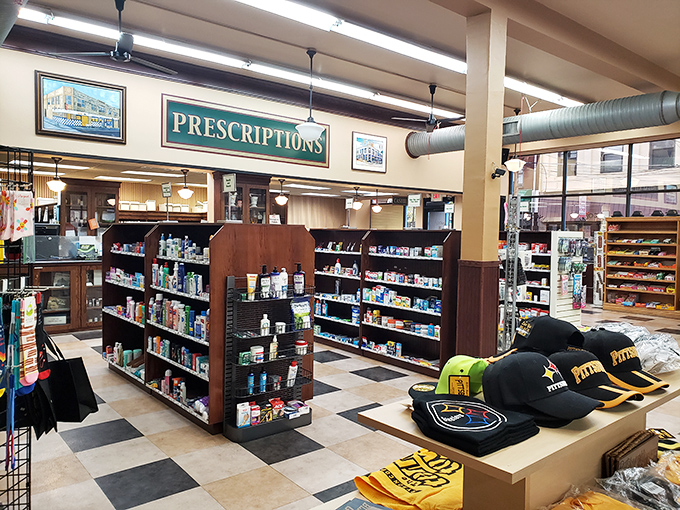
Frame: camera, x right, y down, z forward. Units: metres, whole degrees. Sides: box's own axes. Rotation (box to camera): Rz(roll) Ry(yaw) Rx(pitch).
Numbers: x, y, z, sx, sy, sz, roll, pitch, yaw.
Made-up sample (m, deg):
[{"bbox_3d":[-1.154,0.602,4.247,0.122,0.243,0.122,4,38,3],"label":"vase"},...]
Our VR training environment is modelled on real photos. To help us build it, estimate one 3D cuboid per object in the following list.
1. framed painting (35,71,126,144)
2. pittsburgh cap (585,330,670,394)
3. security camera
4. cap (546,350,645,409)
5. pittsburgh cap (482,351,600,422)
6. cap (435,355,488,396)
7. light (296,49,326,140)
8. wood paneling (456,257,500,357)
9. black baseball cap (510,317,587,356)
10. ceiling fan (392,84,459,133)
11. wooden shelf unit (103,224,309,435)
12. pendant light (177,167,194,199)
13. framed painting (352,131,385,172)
[{"bbox_3d":[-3.312,-1.879,6.603,1.074,0.781,0.050,-1,3,-40],"label":"framed painting"},{"bbox_3d":[0.911,0.337,1.662,0.265,0.150,0.175,3,3,39],"label":"pittsburgh cap"},{"bbox_3d":[1.593,-0.825,5.138,0.150,0.100,0.080,2,2,25],"label":"security camera"},{"bbox_3d":[0.680,0.332,1.410,0.265,0.130,0.180,3,3,36],"label":"cap"},{"bbox_3d":[0.474,0.294,1.212,0.265,0.130,0.180,3,3,34],"label":"pittsburgh cap"},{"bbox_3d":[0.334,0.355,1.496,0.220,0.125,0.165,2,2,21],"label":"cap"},{"bbox_3d":[-0.376,-2.035,6.542,0.385,1.178,0.385,1,2,0],"label":"light"},{"bbox_3d":[1.453,0.666,5.394,0.310,1.220,0.310,-1,3,-40],"label":"wood paneling"},{"bbox_3d":[0.636,0.256,1.643,0.175,0.125,0.250,-1,3,-40],"label":"black baseball cap"},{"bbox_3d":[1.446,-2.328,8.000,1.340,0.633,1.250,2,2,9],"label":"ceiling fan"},{"bbox_3d":[-1.377,0.484,4.836,0.924,1.518,2.447,-1,3,-41],"label":"wooden shelf unit"},{"bbox_3d":[-2.486,-1.139,8.250,0.265,0.485,0.265,-1,3,-40],"label":"pendant light"},{"bbox_3d":[0.597,-1.969,9.901,0.913,0.721,0.035,-1,3,-40],"label":"framed painting"}]

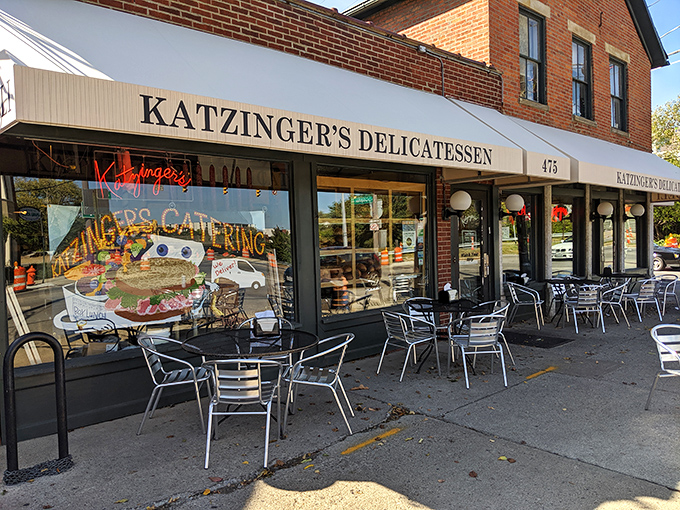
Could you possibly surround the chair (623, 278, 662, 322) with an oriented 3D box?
[{"bbox_3d":[5.481,0.810,9.644,0.560,0.730,0.575,-2,2,-5],"label":"chair"}]

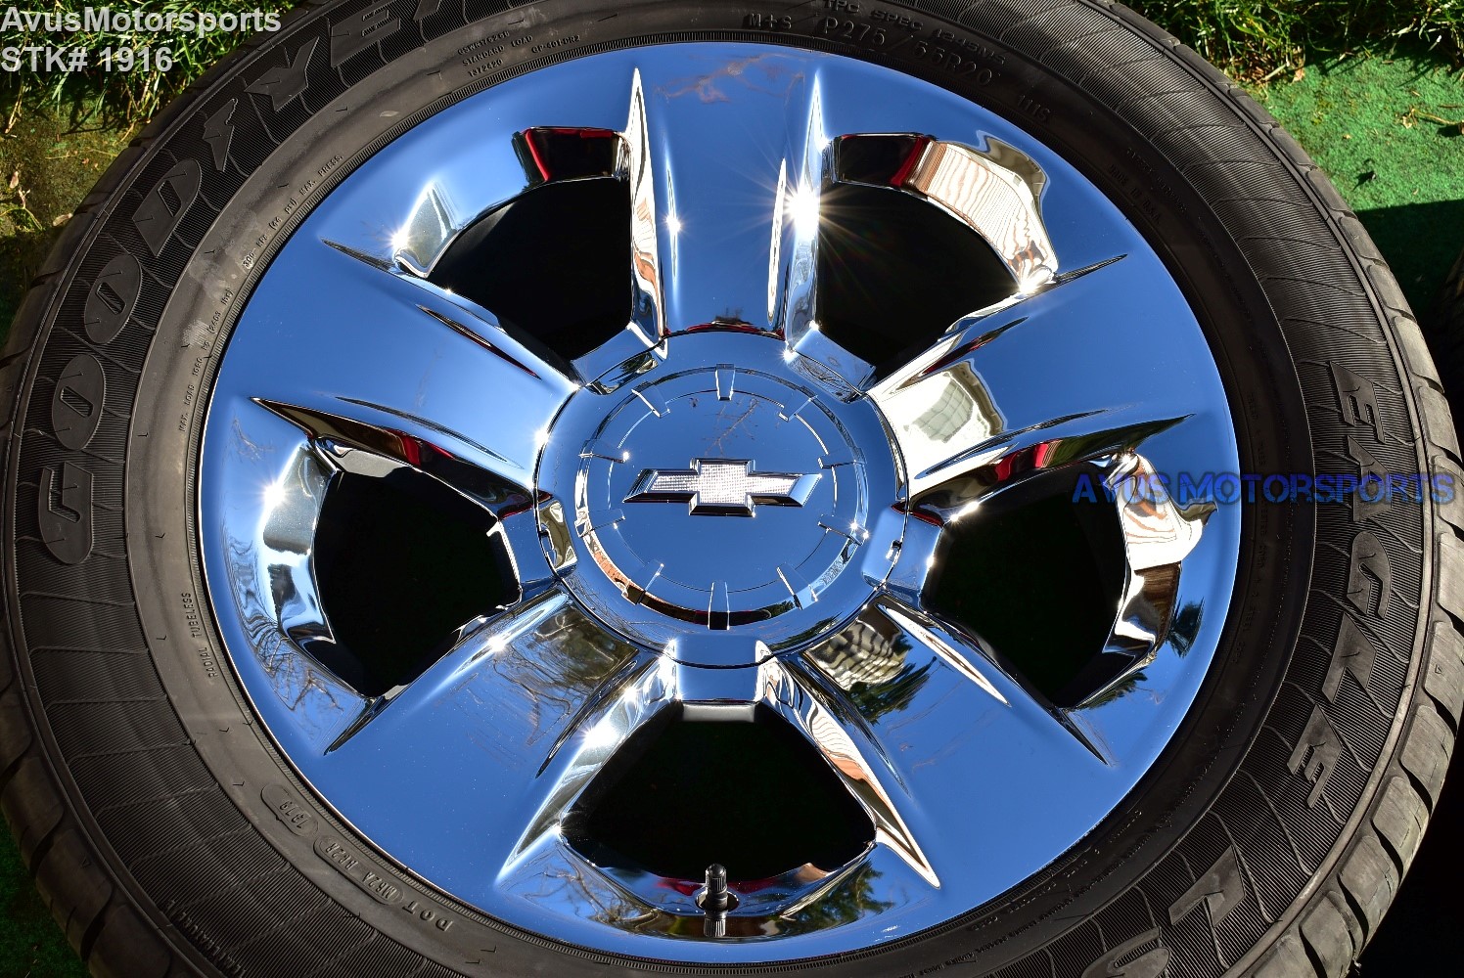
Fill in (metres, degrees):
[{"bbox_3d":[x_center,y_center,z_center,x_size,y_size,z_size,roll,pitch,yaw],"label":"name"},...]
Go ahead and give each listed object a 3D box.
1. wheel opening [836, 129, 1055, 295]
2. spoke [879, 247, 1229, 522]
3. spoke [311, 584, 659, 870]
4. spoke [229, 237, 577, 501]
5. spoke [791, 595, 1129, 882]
[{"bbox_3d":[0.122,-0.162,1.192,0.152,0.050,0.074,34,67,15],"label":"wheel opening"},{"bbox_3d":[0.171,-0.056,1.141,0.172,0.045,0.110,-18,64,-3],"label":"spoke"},{"bbox_3d":[-0.113,0.122,1.050,0.110,0.047,0.166,34,54,15],"label":"spoke"},{"bbox_3d":[-0.177,-0.058,1.142,0.166,0.047,0.110,23,64,-4],"label":"spoke"},{"bbox_3d":[0.099,0.126,1.052,0.110,0.047,0.166,-32,55,-16],"label":"spoke"}]

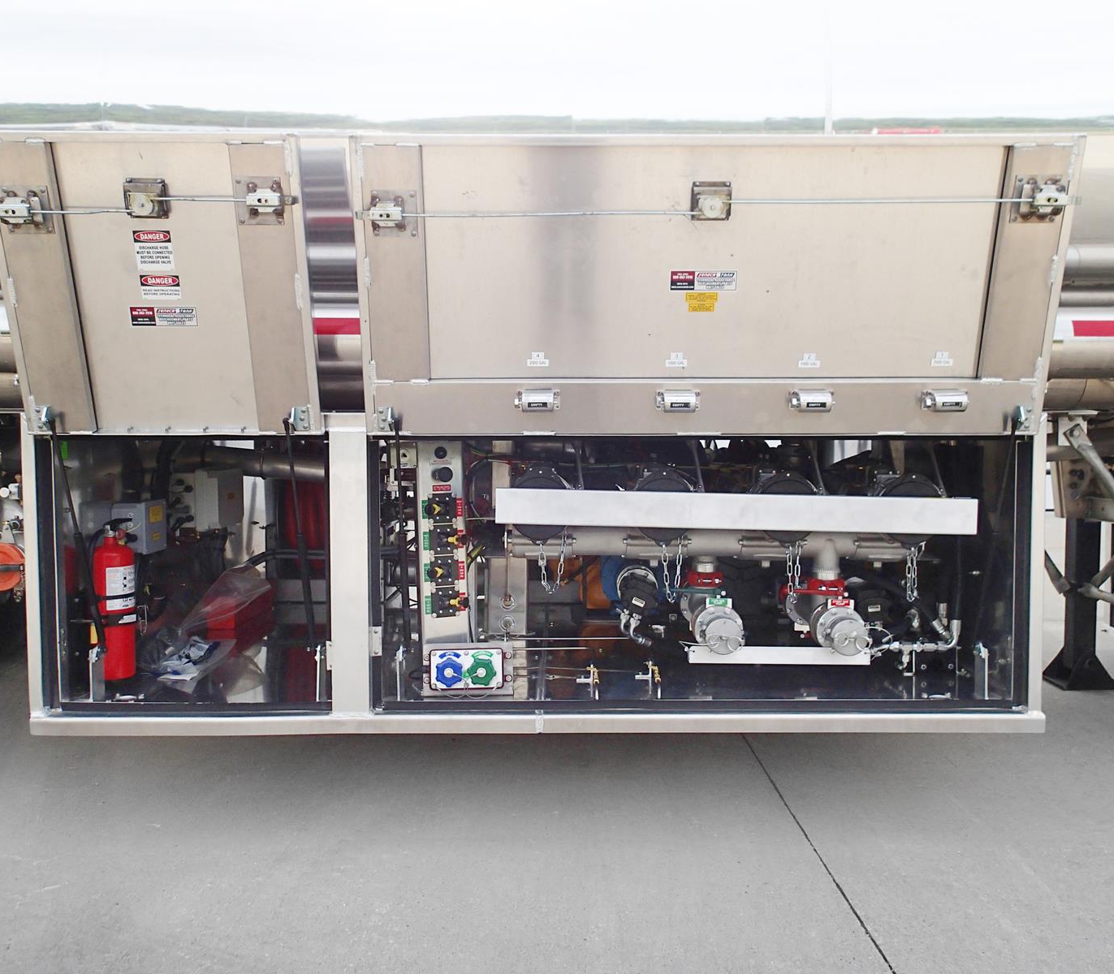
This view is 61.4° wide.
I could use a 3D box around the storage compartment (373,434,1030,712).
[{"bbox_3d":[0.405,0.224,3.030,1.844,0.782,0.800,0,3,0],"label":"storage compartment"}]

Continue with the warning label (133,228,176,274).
[{"bbox_3d":[-1.051,-0.616,2.448,0.097,0.103,0.004,0,17,0],"label":"warning label"}]

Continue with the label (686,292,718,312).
[{"bbox_3d":[0.385,-0.488,2.486,0.084,0.051,0.004,0,17,0],"label":"label"}]

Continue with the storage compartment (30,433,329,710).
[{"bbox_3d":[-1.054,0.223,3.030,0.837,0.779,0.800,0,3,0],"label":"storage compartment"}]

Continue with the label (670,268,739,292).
[{"bbox_3d":[0.387,-0.542,2.470,0.177,0.058,0.004,0,17,0],"label":"label"}]

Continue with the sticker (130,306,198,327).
[{"bbox_3d":[-1.045,-0.453,2.497,0.176,0.054,0.004,0,17,0],"label":"sticker"}]

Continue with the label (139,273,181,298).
[{"bbox_3d":[-1.044,-0.526,2.474,0.103,0.064,0.004,0,17,0],"label":"label"}]

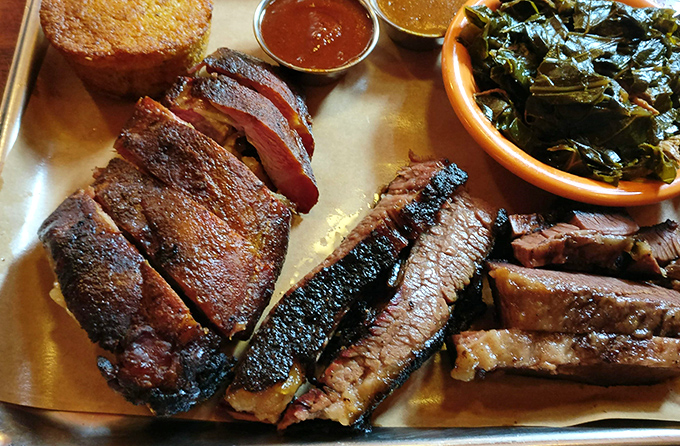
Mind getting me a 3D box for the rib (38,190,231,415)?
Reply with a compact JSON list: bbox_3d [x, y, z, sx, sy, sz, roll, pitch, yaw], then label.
[{"bbox_3d":[-0.086,0.034,0.227,0.037,0.033,0.093,-38,72,-19],"label":"rib"}]

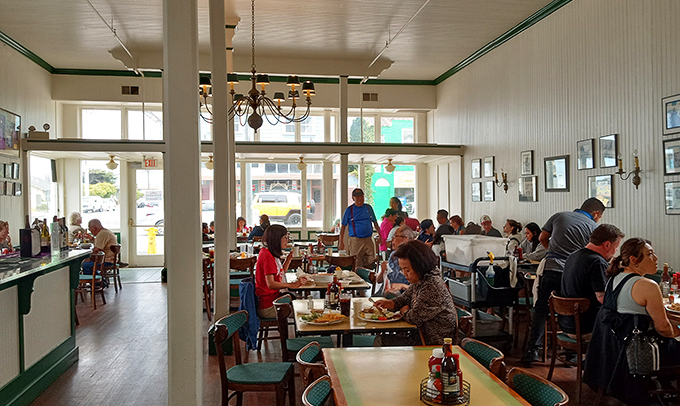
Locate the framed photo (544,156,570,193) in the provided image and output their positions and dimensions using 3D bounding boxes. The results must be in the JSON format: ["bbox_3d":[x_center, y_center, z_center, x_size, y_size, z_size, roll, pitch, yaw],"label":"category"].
[{"bbox_3d":[3.315,-0.434,8.425,0.050,0.540,0.620,0,0,-10],"label":"framed photo"}]

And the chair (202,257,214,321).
[{"bbox_3d":[-2.060,1.181,7.740,0.460,0.810,0.500,0,0,-14],"label":"chair"}]

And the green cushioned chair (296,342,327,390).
[{"bbox_3d":[0.038,1.147,2.683,0.490,0.840,0.440,0,0,-8],"label":"green cushioned chair"}]

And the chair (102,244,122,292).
[{"bbox_3d":[-4.158,1.175,9.773,0.490,0.840,0.440,0,0,-7],"label":"chair"}]

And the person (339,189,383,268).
[{"bbox_3d":[0.290,0.671,8.400,0.640,1.790,0.420,0,0,-10],"label":"person"}]

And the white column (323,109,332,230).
[{"bbox_3d":[-0.297,-0.830,13.912,0.240,3.070,0.240,0,0,-10],"label":"white column"}]

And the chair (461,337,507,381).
[{"bbox_3d":[0.570,1.160,2.815,0.500,0.810,0.450,0,0,-7],"label":"chair"}]

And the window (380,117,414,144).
[{"bbox_3d":[1.500,-1.835,14.254,0.920,0.800,0.100,0,0,-10],"label":"window"}]

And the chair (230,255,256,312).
[{"bbox_3d":[-1.410,1.175,7.760,0.460,0.810,0.500,0,0,-10],"label":"chair"}]

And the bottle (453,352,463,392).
[{"bbox_3d":[0.496,0.723,2.330,0.052,0.168,0.052,0,0,-10],"label":"bottle"}]

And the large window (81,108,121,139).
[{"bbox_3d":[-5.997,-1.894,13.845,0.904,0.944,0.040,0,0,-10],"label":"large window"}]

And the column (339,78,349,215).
[{"bbox_3d":[0.083,-0.536,11.536,0.180,4.190,0.180,0,0,-10],"label":"column"}]

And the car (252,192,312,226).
[{"bbox_3d":[-3.580,0.431,29.200,4.600,1.810,1.900,0,0,-10],"label":"car"}]

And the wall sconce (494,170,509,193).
[{"bbox_3d":[2.923,-0.393,9.927,0.180,0.450,0.380,0,0,-10],"label":"wall sconce"}]

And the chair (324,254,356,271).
[{"bbox_3d":[-0.015,1.143,7.614,0.440,0.840,0.490,0,0,-7],"label":"chair"}]

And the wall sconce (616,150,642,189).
[{"bbox_3d":[3.486,-0.392,6.594,0.180,0.470,0.380,0,0,-10],"label":"wall sconce"}]

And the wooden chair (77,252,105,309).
[{"bbox_3d":[-3.920,1.196,8.550,0.500,0.810,0.460,0,0,1],"label":"wooden chair"}]

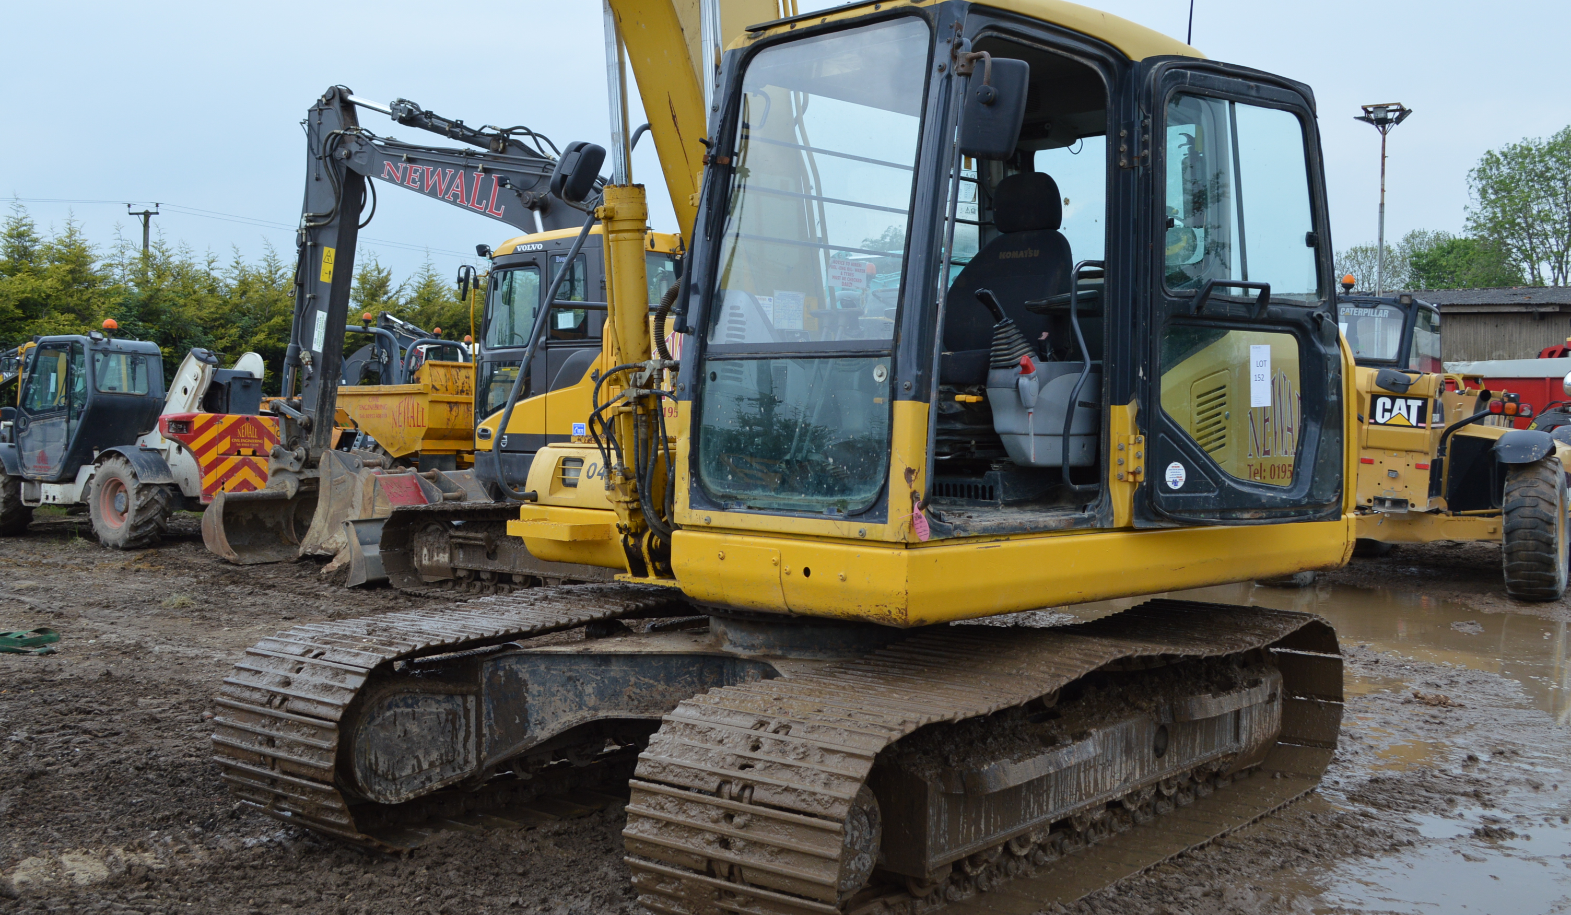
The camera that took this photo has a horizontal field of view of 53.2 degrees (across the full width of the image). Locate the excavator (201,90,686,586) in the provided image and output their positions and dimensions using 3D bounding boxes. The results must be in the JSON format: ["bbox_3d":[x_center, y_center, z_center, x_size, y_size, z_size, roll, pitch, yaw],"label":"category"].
[{"bbox_3d":[-2.434,-1.231,14.385,7.600,4.750,2.600,2,1,36],"label":"excavator"}]

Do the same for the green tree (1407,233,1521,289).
[{"bbox_3d":[23.854,-3.423,54.938,4.600,8.200,4.600,1,1,0],"label":"green tree"}]

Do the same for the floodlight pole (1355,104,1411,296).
[{"bbox_3d":[12.981,-3.358,33.938,1.200,8.600,1.200,1,1,0],"label":"floodlight pole"}]

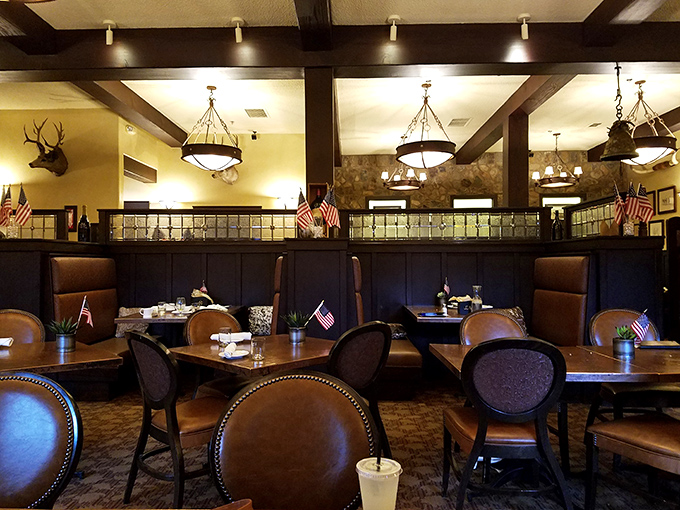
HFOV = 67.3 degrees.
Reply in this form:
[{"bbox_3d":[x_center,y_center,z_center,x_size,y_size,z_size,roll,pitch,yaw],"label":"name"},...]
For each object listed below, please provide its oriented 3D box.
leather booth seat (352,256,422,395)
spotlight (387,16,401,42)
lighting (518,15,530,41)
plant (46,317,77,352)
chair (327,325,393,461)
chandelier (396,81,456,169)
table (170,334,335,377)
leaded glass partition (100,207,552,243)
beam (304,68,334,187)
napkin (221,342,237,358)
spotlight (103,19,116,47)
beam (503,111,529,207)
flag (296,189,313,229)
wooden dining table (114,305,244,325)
[{"bbox_3d":[0.469,0.736,5.606,0.664,1.410,1.400,0,-1,1],"label":"leather booth seat"},{"bbox_3d":[0.577,-2.413,5.434,0.137,0.284,0.140,0,-1,1],"label":"spotlight"},{"bbox_3d":[1.868,-2.295,5.175,0.125,0.215,0.125,0,-1,1],"label":"lighting"},{"bbox_3d":[-1.716,0.488,3.161,0.180,0.210,0.180,0,-1,1],"label":"plant"},{"bbox_3d":[-0.076,0.908,3.327,0.540,0.970,0.620,1,-2,-43],"label":"chair"},{"bbox_3d":[1.259,-1.879,7.434,0.852,1.244,0.852,0,-1,1],"label":"chandelier"},{"bbox_3d":[-0.468,1.018,3.491,1.020,0.760,1.020,-1,-2,43],"label":"table"},{"bbox_3d":[-0.205,-0.362,6.436,5.726,0.448,0.100,0,-1,1],"label":"leaded glass partition"},{"bbox_3d":[-0.219,-1.084,5.681,0.290,1.896,0.300,0,-1,1],"label":"beam"},{"bbox_3d":[-0.625,0.540,2.917,0.055,0.050,0.220,0,-1,1],"label":"napkin"},{"bbox_3d":[-2.495,-2.400,5.521,0.137,0.273,0.140,0,-1,1],"label":"spotlight"},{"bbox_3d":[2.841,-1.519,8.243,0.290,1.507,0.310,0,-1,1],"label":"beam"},{"bbox_3d":[-0.355,-0.449,5.100,0.160,0.400,0.100,0,-1,1],"label":"flag"},{"bbox_3d":[-1.648,1.007,5.523,0.930,0.760,1.330,0,-1,1],"label":"wooden dining table"}]

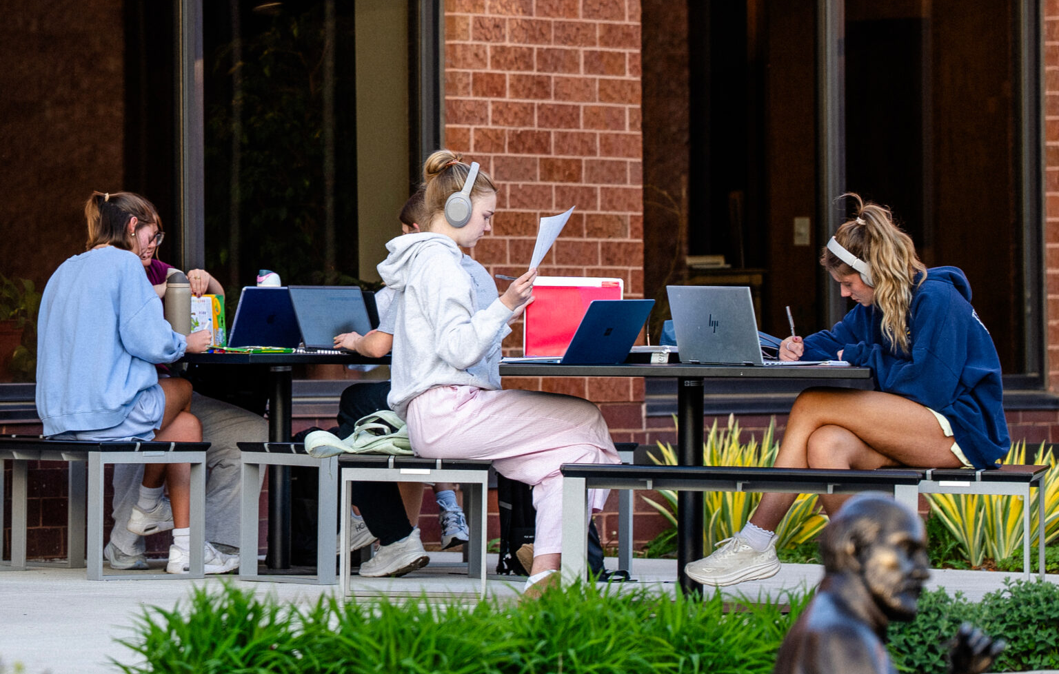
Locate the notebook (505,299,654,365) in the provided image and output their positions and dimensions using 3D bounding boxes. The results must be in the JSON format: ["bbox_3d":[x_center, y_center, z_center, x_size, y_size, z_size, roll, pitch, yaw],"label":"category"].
[{"bbox_3d":[0.147,-0.015,13.250,0.335,0.200,0.310,-1,-1,38],"label":"notebook"}]

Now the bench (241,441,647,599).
[{"bbox_3d":[-0.288,0.587,14.120,1.240,0.455,0.820,0,1,6],"label":"bench"}]

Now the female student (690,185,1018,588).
[{"bbox_3d":[0.955,0.175,13.200,0.970,1.190,0.480,0,0,1],"label":"female student"}]

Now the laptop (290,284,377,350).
[{"bbox_3d":[-0.594,-0.062,15.080,0.324,0.215,0.310,-1,1,-43],"label":"laptop"}]

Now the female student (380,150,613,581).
[{"bbox_3d":[-0.092,0.115,13.200,0.730,1.345,0.480,0,0,2],"label":"female student"}]

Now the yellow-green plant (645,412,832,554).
[{"bbox_3d":[0.720,0.520,15.400,0.650,0.490,0.600,0,0,0],"label":"yellow-green plant"}]

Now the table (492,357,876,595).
[{"bbox_3d":[0.490,0.448,13.500,1.090,0.735,1.090,0,0,5],"label":"table"}]

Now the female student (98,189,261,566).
[{"bbox_3d":[-1.200,0.155,15.100,0.520,1.280,0.720,0,-1,-35],"label":"female student"}]

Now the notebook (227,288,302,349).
[{"bbox_3d":[-0.945,-0.066,15.220,0.304,0.210,0.305,-1,1,-38],"label":"notebook"}]

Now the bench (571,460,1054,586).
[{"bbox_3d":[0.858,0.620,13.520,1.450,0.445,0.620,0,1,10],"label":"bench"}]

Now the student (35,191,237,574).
[{"bbox_3d":[-1.333,0.150,14.920,0.620,1.290,0.480,-1,1,-37],"label":"student"}]

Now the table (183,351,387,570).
[{"bbox_3d":[-0.835,0.420,14.850,1.070,0.735,1.070,0,-1,-40],"label":"table"}]

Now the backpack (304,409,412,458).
[{"bbox_3d":[-0.530,0.306,14.000,0.360,0.160,0.280,0,1,-18],"label":"backpack"}]

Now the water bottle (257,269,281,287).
[{"bbox_3d":[-0.913,-0.098,15.450,0.080,0.275,0.080,-1,1,-37],"label":"water bottle"}]

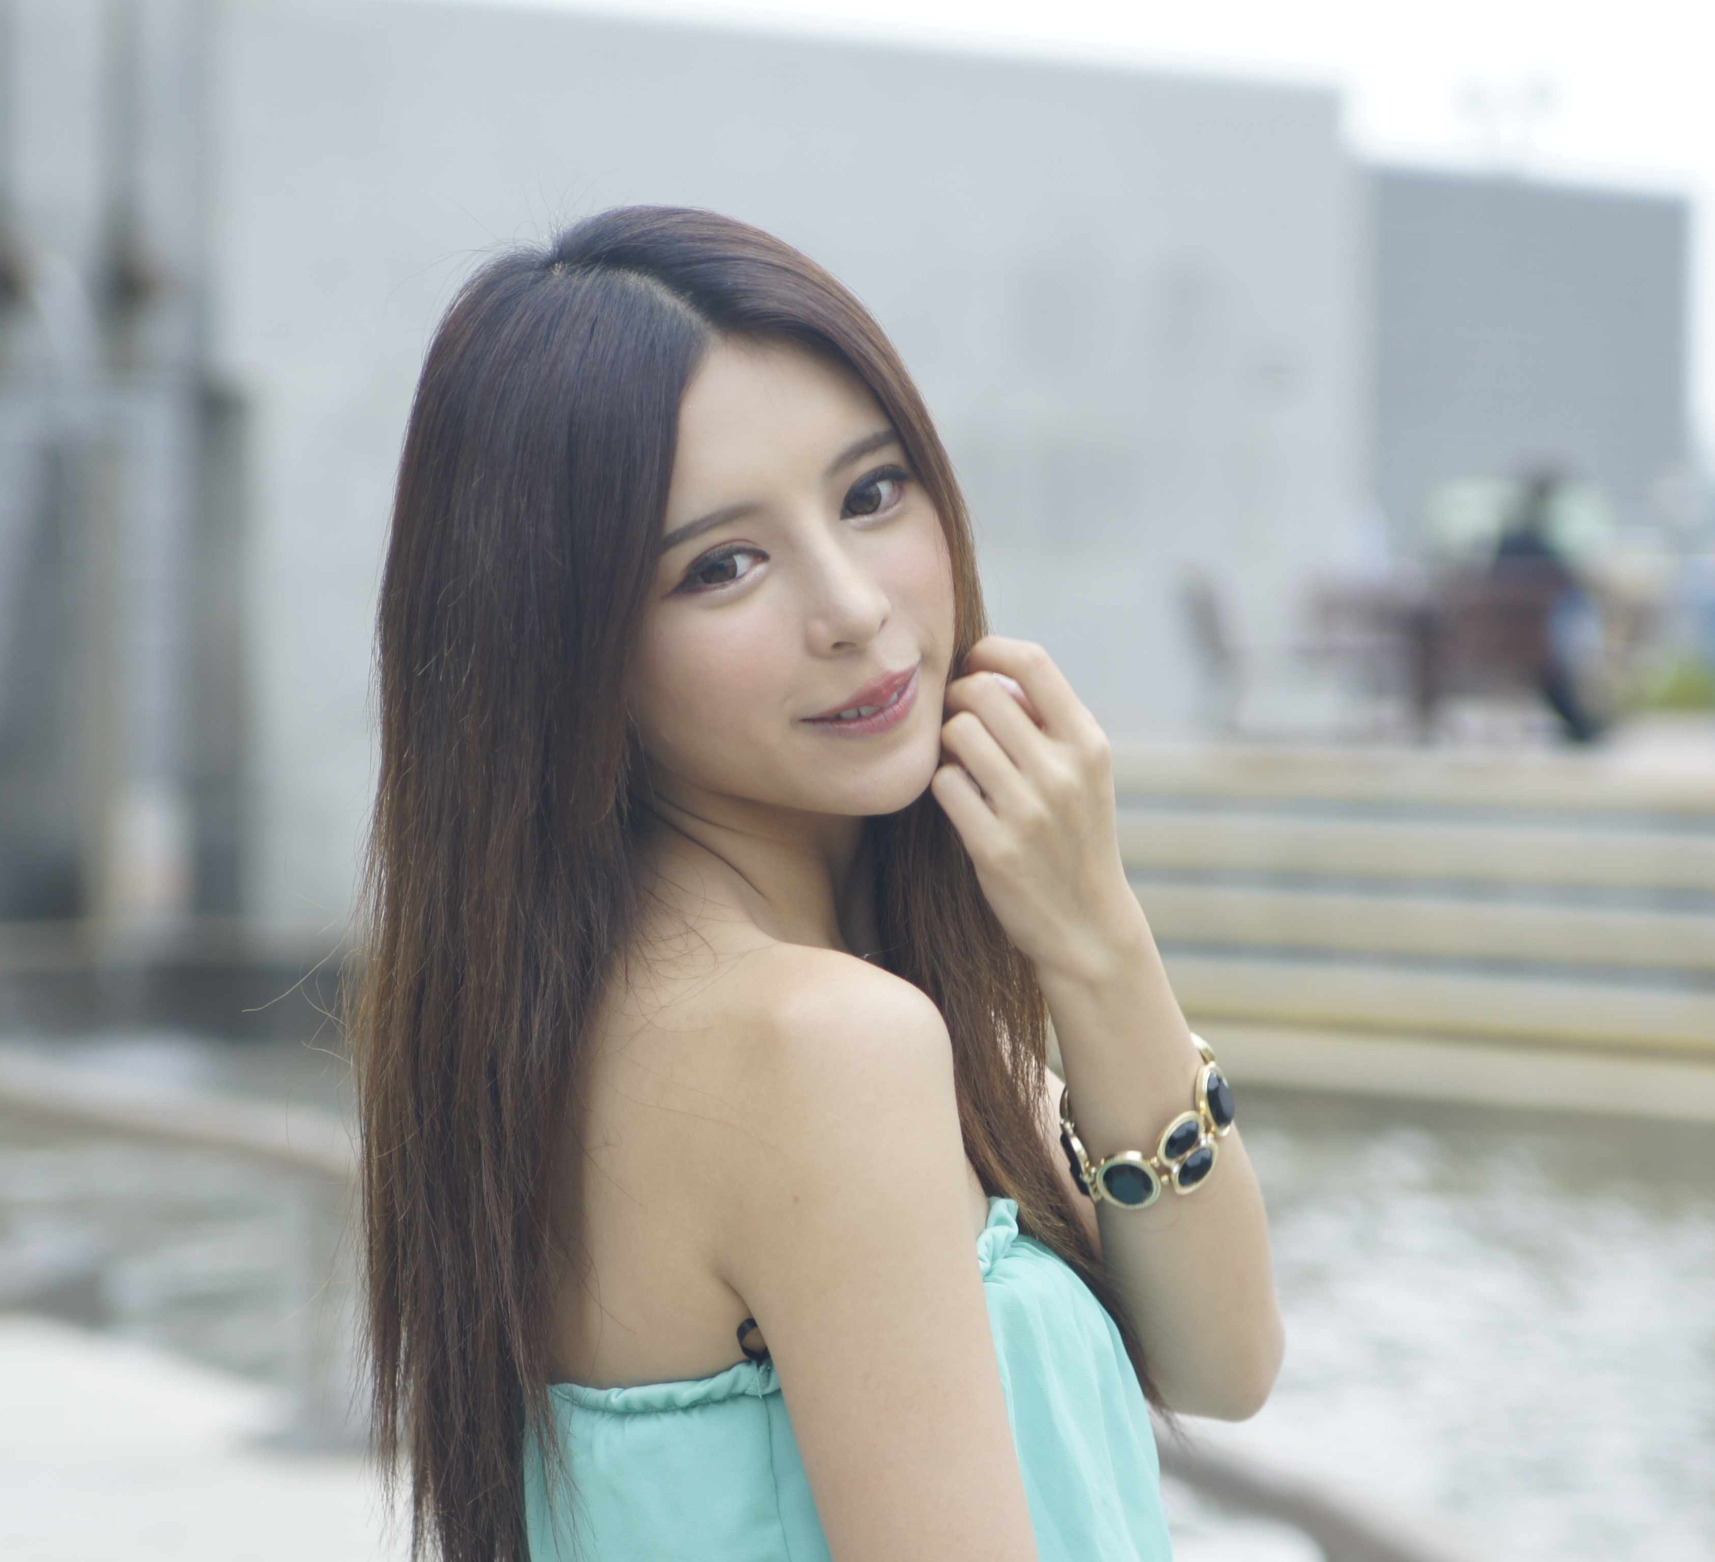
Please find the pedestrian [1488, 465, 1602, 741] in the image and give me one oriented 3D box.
[{"bbox_3d":[3.529,-0.890,37.500,0.620,1.360,0.500,0,1,6],"label":"pedestrian"}]

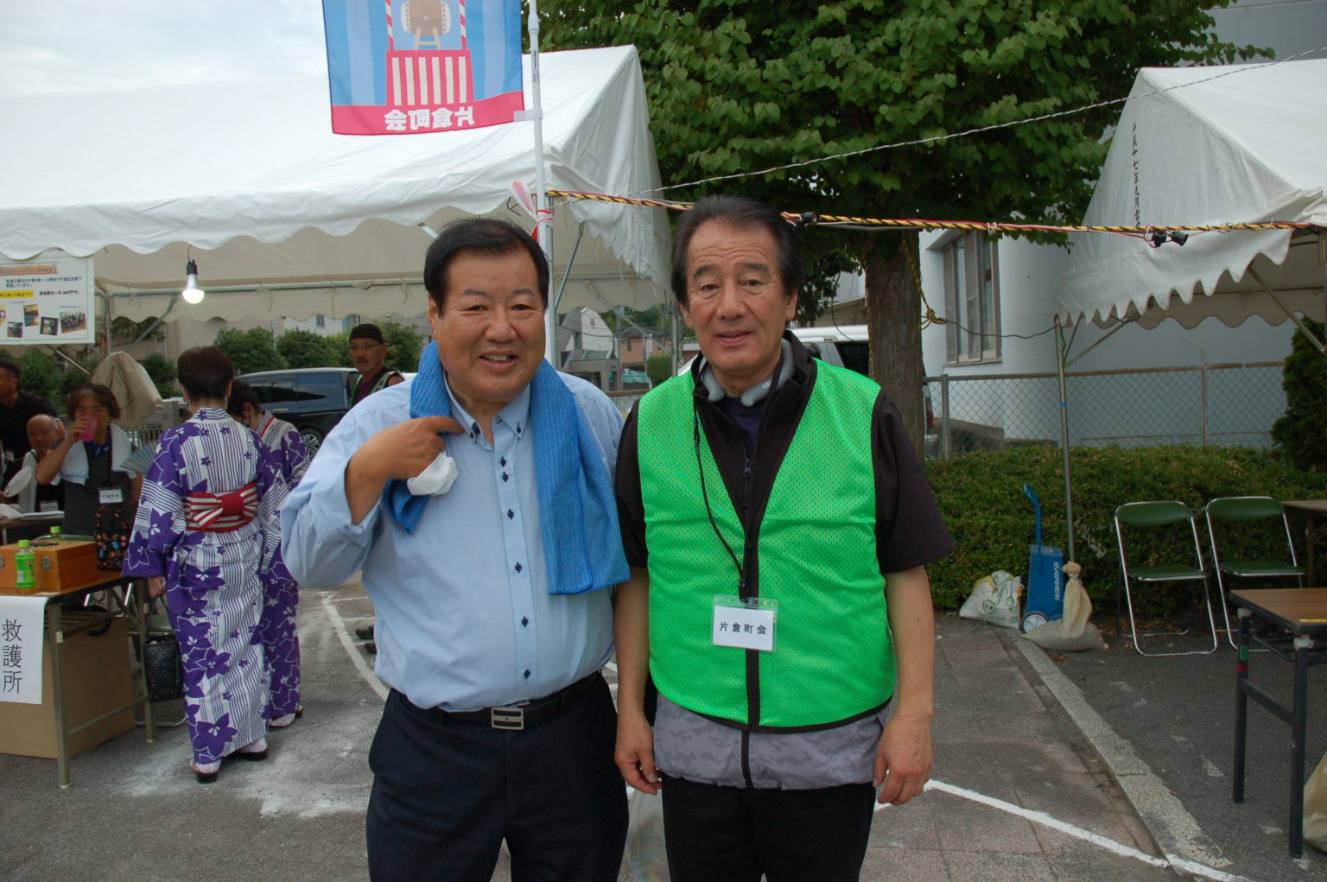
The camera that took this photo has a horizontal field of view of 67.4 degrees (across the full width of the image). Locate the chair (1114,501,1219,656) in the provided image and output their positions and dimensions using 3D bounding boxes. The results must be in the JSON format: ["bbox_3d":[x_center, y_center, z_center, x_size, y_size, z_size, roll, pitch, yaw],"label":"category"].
[{"bbox_3d":[2.650,0.715,5.278,0.425,0.760,0.450,-1,3,6],"label":"chair"}]

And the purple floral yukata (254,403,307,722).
[{"bbox_3d":[-1.743,0.520,4.283,0.450,1.320,0.500,-2,3,-28],"label":"purple floral yukata"}]

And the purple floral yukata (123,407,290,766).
[{"bbox_3d":[-1.708,0.538,3.753,0.570,1.320,0.400,-4,4,-42],"label":"purple floral yukata"}]

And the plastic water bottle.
[{"bbox_3d":[-2.294,0.459,3.578,0.068,0.195,0.068,-1,3,0],"label":"plastic water bottle"}]

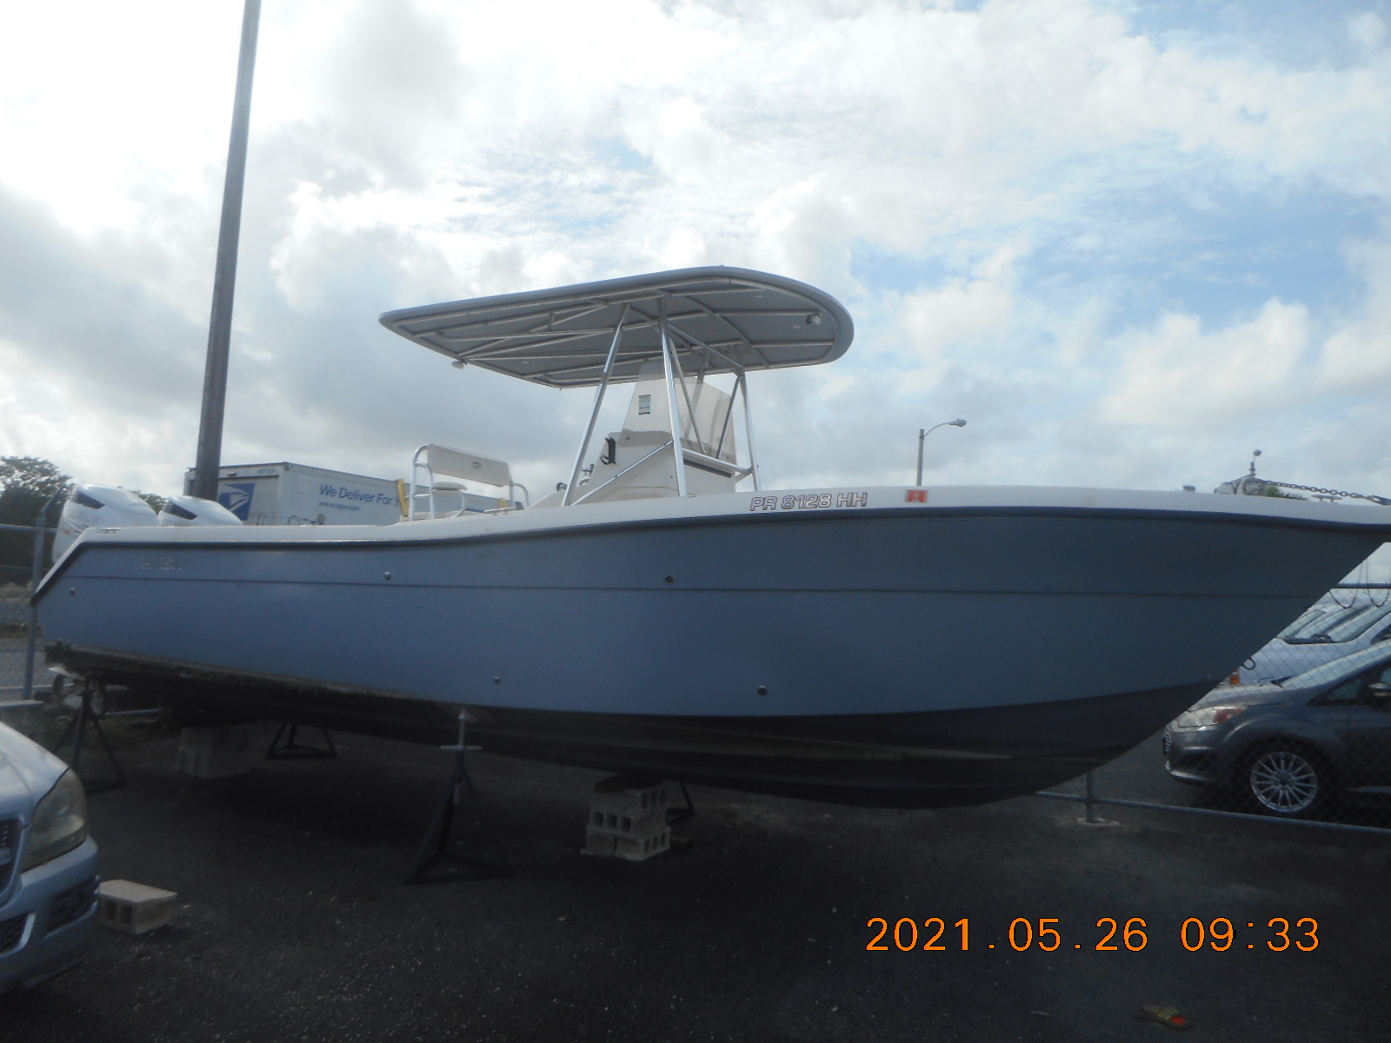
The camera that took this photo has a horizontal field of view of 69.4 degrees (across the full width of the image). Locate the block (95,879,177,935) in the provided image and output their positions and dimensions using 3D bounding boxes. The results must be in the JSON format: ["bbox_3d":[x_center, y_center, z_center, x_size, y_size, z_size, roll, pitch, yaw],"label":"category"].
[{"bbox_3d":[-2.707,1.846,4.804,0.390,0.145,0.194,-1,-5,26],"label":"block"}]

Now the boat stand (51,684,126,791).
[{"bbox_3d":[-4.724,1.604,7.740,0.600,0.870,0.600,2,-5,-10],"label":"boat stand"}]

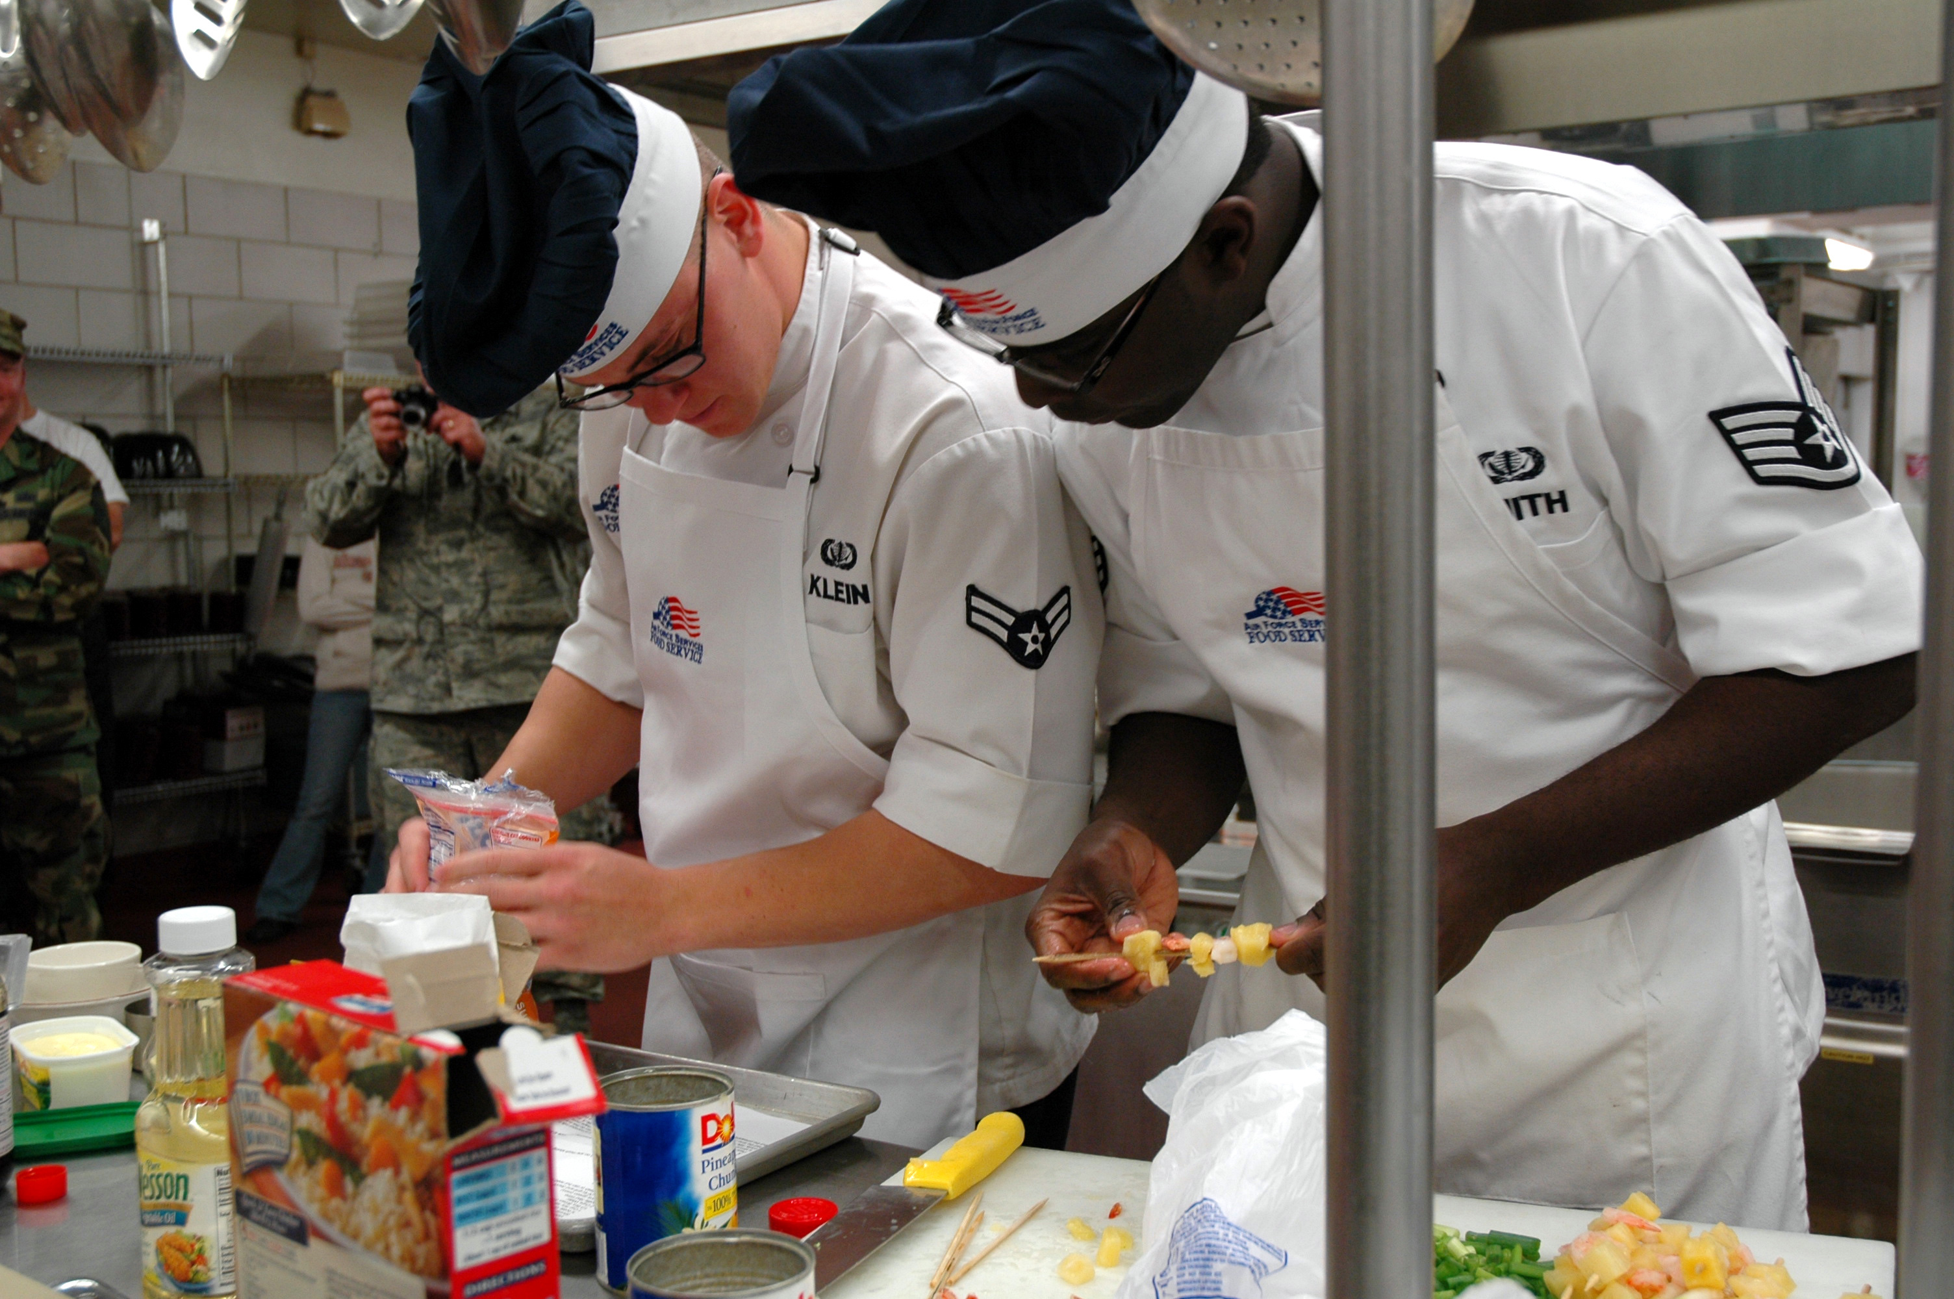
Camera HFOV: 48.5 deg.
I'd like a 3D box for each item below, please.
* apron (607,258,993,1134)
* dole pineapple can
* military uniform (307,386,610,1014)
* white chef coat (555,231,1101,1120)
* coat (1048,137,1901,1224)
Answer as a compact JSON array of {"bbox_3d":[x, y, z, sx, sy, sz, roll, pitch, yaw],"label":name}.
[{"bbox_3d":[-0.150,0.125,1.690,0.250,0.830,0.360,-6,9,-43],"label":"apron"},{"bbox_3d":[-0.194,0.333,1.355,0.087,0.116,0.087,0,6,0],"label":"dole pineapple can"},{"bbox_3d":[-1.063,0.086,4.500,0.620,1.340,0.460,-1,7,-7],"label":"military uniform"},{"bbox_3d":[-0.105,0.030,1.690,0.460,0.710,0.360,6,9,44],"label":"white chef coat"},{"bbox_3d":[0.355,0.025,1.480,0.550,0.720,0.430,4,8,34],"label":"coat"}]

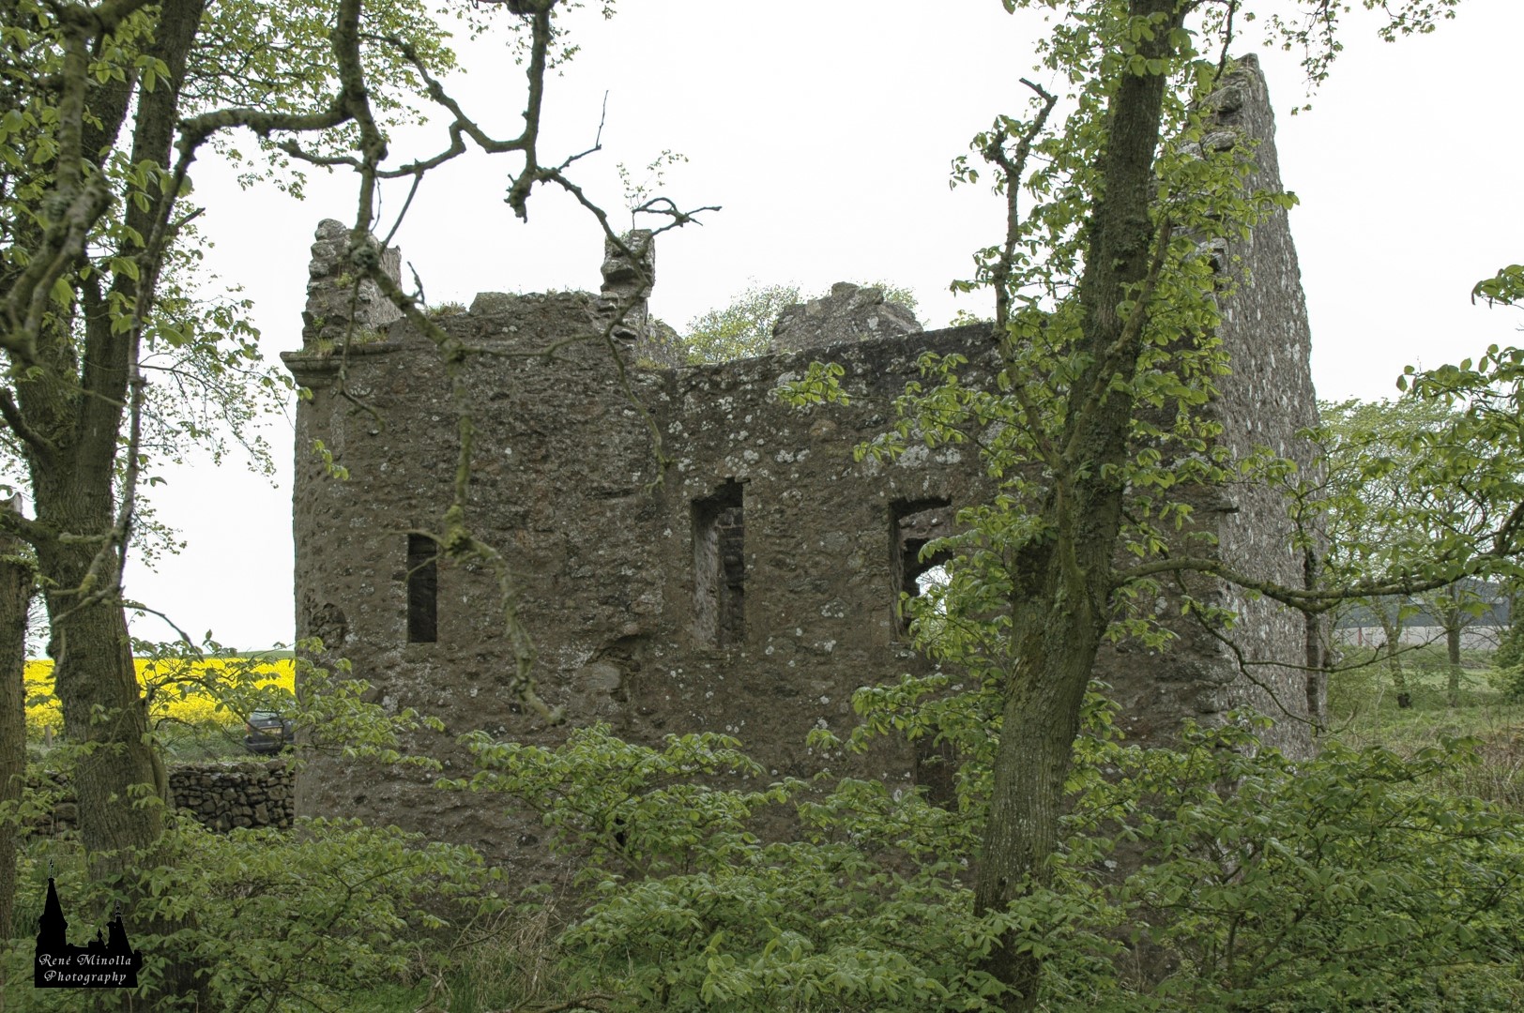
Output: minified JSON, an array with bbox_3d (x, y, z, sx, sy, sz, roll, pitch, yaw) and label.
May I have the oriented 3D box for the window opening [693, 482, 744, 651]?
[{"bbox_3d":[-0.333,0.627,14.928,0.628,1.756,0.500,-2,-5,29],"label":"window opening"}]

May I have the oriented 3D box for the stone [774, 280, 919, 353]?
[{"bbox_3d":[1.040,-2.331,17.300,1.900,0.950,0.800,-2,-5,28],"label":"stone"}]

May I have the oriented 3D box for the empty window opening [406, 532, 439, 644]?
[{"bbox_3d":[-3.895,0.958,16.623,0.462,1.329,0.450,-2,-5,25],"label":"empty window opening"}]

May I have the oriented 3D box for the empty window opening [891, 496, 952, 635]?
[{"bbox_3d":[1.682,0.623,13.808,0.685,1.378,0.500,-2,-5,29],"label":"empty window opening"}]

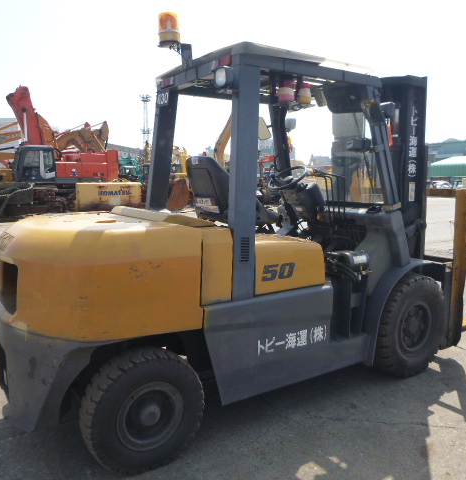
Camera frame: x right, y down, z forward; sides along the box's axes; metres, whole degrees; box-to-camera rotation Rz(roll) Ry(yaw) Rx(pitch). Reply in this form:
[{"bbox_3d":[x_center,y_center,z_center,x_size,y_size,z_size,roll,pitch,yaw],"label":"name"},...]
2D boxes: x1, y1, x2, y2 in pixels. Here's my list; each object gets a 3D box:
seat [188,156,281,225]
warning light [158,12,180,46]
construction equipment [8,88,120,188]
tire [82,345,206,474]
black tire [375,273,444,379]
[{"bbox_3d":[-0.017,-0.357,3.411,0.580,0.500,0.490,-5,8,-34],"label":"seat"},{"bbox_3d":[-0.445,-1.454,3.190,0.145,0.195,0.145,0,7,0],"label":"warning light"},{"bbox_3d":[-9.267,-5.169,25.145,5.800,6.000,3.100,-2,7,-17],"label":"construction equipment"},{"bbox_3d":[-0.483,0.928,2.532,0.655,0.655,0.215,-5,8,-34],"label":"tire"},{"bbox_3d":[1.401,0.688,3.792,0.815,0.815,0.275,-5,8,-34],"label":"black tire"}]

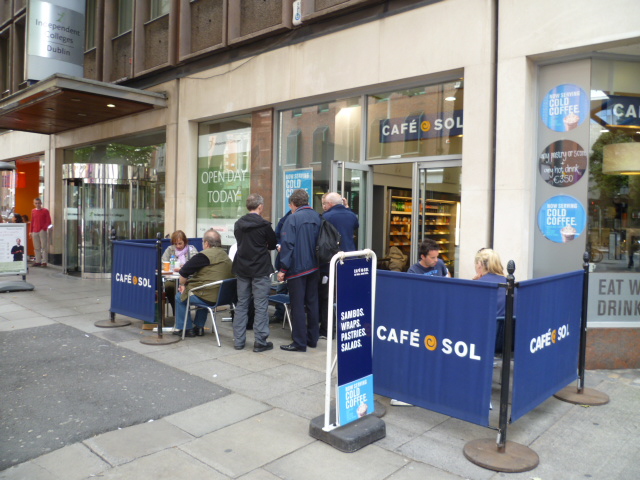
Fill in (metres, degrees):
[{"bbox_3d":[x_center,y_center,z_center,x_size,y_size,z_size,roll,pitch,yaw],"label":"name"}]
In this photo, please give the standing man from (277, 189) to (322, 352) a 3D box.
[{"bbox_3d":[-0.219,0.323,5.674,0.510,1.760,0.370,0,3,-30],"label":"standing man"}]

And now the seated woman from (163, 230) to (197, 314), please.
[{"bbox_3d":[-1.896,0.493,7.028,0.480,1.230,0.640,1,2,-2],"label":"seated woman"}]

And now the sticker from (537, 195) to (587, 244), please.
[{"bbox_3d":[2.448,-0.208,5.248,0.475,0.485,0.020,3,3,41],"label":"sticker"}]

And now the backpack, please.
[{"bbox_3d":[0.103,0.011,5.620,0.210,0.480,0.290,3,3,41],"label":"backpack"}]

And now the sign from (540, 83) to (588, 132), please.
[{"bbox_3d":[2.446,-1.320,5.166,0.465,0.475,0.020,4,3,43],"label":"sign"}]

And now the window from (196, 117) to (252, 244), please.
[{"bbox_3d":[-1.685,-0.847,8.919,1.500,2.470,0.080,4,3,43],"label":"window"}]

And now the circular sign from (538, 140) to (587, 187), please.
[{"bbox_3d":[2.433,-0.767,5.189,0.465,0.475,0.020,4,3,43],"label":"circular sign"}]

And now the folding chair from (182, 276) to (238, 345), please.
[{"bbox_3d":[-1.203,0.803,6.153,0.570,0.760,0.550,3,3,31],"label":"folding chair"}]

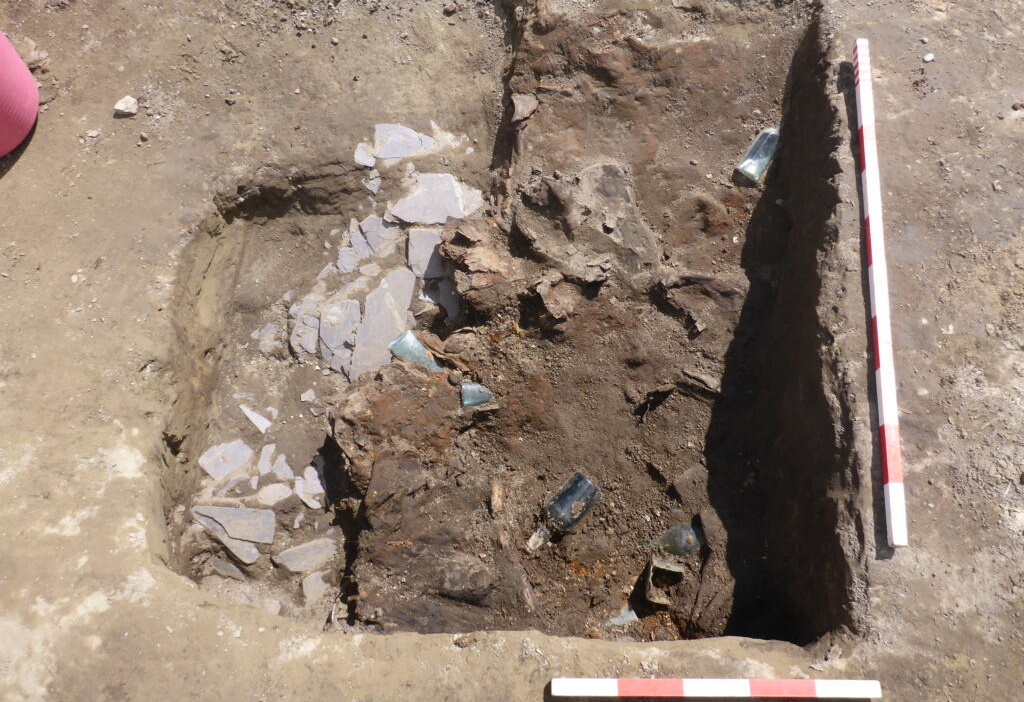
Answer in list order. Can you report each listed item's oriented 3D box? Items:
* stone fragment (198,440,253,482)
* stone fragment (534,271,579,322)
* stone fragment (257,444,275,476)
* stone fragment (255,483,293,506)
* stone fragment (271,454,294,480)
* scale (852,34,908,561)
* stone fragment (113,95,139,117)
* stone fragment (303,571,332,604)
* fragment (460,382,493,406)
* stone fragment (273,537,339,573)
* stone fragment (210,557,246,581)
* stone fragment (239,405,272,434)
[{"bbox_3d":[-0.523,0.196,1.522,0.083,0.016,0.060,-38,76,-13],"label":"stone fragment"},{"bbox_3d":[0.090,-0.104,1.640,0.078,0.050,0.075,0,70,0],"label":"stone fragment"},{"bbox_3d":[-0.450,0.201,1.520,0.025,0.014,0.059,4,71,0],"label":"stone fragment"},{"bbox_3d":[-0.430,0.257,1.500,0.056,0.020,0.036,-31,75,-11],"label":"stone fragment"},{"bbox_3d":[-0.424,0.223,1.536,0.030,0.014,0.053,-26,72,-9],"label":"stone fragment"},{"bbox_3d":[0.667,-0.153,1.512,0.024,0.021,1.000,4,70,2],"label":"scale"},{"bbox_3d":[-0.741,-0.470,1.592,0.047,0.029,0.036,0,71,-1],"label":"stone fragment"},{"bbox_3d":[-0.343,0.409,1.442,0.049,0.016,0.041,-34,75,-12],"label":"stone fragment"},{"bbox_3d":[-0.065,0.084,1.548,0.060,0.026,0.046,0,71,-1],"label":"fragment"},{"bbox_3d":[-0.367,0.372,1.485,0.117,0.020,0.049,-16,71,-6],"label":"stone fragment"},{"bbox_3d":[-0.510,0.394,1.501,0.072,0.015,0.019,23,72,8],"label":"stone fragment"},{"bbox_3d":[-0.481,0.125,1.571,0.024,0.014,0.074,-41,75,-13],"label":"stone fragment"}]

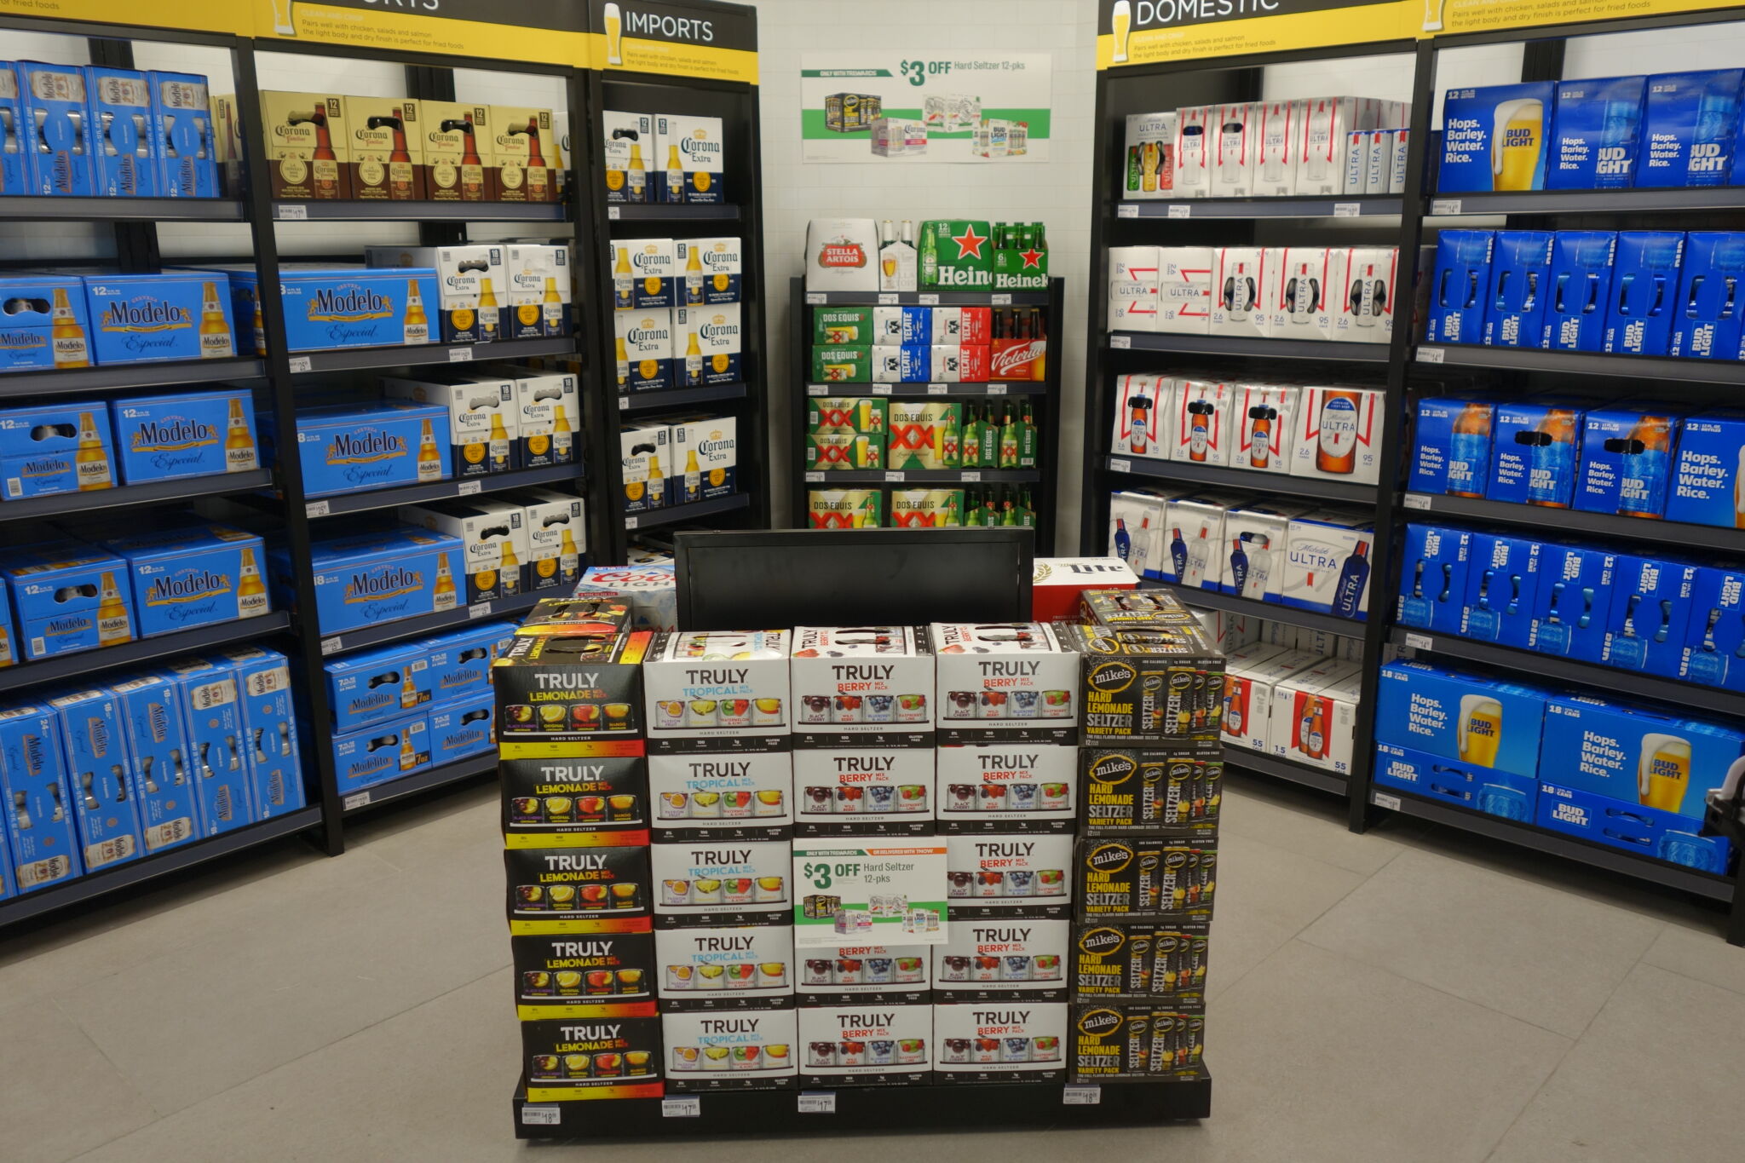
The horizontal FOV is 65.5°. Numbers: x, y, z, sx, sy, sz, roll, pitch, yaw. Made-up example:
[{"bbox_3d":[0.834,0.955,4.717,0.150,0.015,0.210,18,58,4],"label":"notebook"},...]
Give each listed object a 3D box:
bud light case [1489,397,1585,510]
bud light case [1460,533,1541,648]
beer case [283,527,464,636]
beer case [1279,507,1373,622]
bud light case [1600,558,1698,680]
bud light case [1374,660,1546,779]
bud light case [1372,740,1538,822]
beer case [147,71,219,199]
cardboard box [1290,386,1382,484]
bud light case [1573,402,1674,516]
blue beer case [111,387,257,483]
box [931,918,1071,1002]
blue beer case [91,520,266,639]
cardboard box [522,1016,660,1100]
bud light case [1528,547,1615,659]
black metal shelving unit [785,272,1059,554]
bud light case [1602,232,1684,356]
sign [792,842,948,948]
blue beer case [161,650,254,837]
[{"bbox_3d":[1.623,-0.313,3.241,0.187,0.227,0.247,13,19,41],"label":"bud light case"},{"bbox_3d":[1.569,0.014,3.303,0.153,0.268,0.200,13,19,41],"label":"bud light case"},{"bbox_3d":[-1.327,-0.006,3.599,0.213,0.188,0.430,13,20,42],"label":"beer case"},{"bbox_3d":[1.280,-0.052,3.695,0.243,0.235,0.185,13,20,42],"label":"beer case"},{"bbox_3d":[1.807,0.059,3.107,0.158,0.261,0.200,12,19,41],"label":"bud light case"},{"bbox_3d":[1.503,0.339,3.439,0.400,0.200,0.124,13,19,41],"label":"bud light case"},{"bbox_3d":[1.524,0.482,3.474,0.397,0.124,0.202,12,19,41],"label":"bud light case"},{"bbox_3d":[-1.617,-1.017,3.115,0.200,0.266,0.125,13,19,41],"label":"beer case"},{"bbox_3d":[1.247,-0.389,3.503,0.240,0.234,0.184,13,19,41],"label":"cardboard box"},{"bbox_3d":[1.754,-0.280,3.106,0.185,0.227,0.245,12,19,41],"label":"bud light case"},{"bbox_3d":[-1.664,-0.355,3.221,0.228,0.191,0.303,13,19,41],"label":"blue beer case"},{"bbox_3d":[0.217,0.633,2.419,0.233,0.157,0.174,-1,14,-3],"label":"box"},{"bbox_3d":[-1.646,-0.004,3.256,0.225,0.189,0.290,13,20,42],"label":"blue beer case"},{"bbox_3d":[-0.484,0.803,2.424,0.236,0.158,0.174,-1,15,-3],"label":"cardboard box"},{"bbox_3d":[1.685,0.044,3.200,0.157,0.269,0.200,13,19,41],"label":"bud light case"},{"bbox_3d":[0.194,-0.402,4.954,0.917,1.398,0.460,0,15,1],"label":"black metal shelving unit"},{"bbox_3d":[1.727,-0.639,2.995,0.126,0.262,0.198,13,19,41],"label":"bud light case"},{"bbox_3d":[0.000,0.525,2.299,0.260,0.203,0.008,-1,14,-2],"label":"sign"},{"bbox_3d":[-1.672,0.406,3.391,0.200,0.398,0.127,13,19,41],"label":"blue beer case"}]

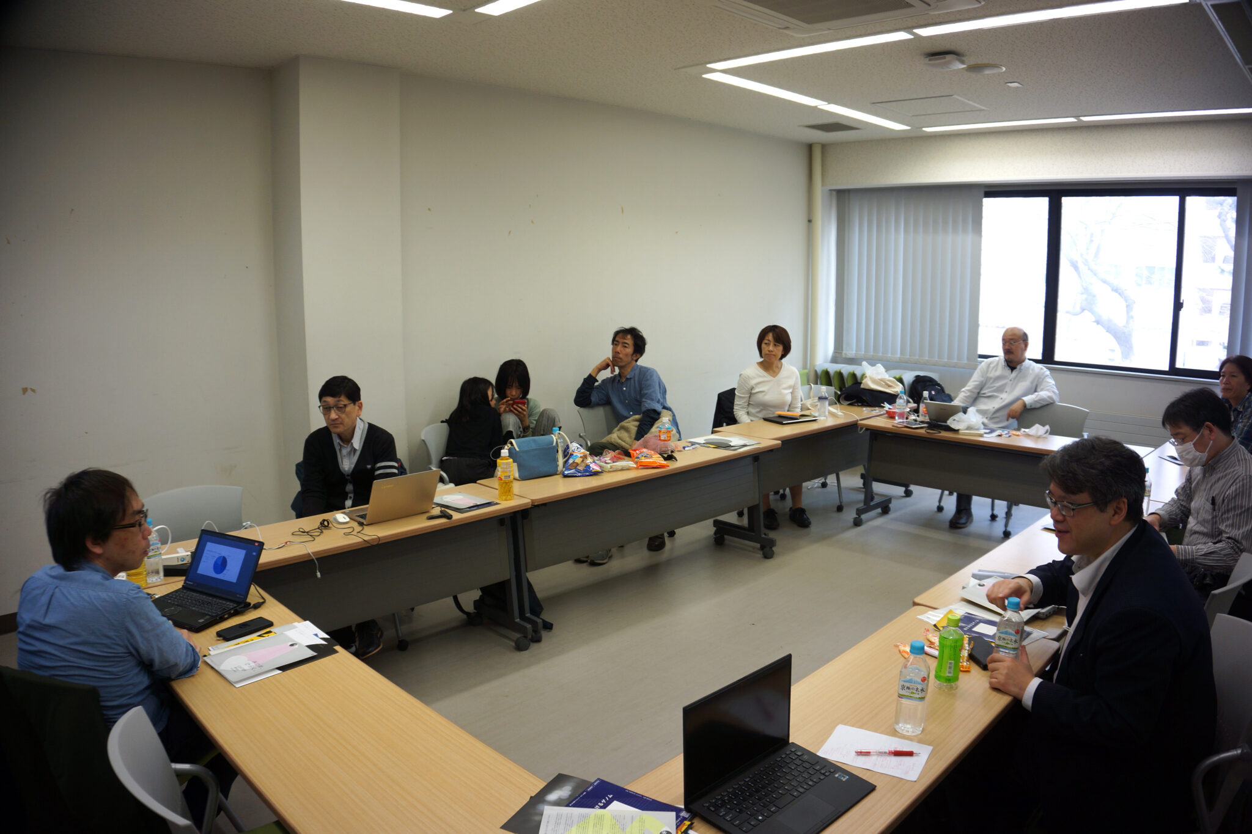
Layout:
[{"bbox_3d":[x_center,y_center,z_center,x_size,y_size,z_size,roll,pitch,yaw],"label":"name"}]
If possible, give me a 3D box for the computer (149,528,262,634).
[{"bbox_3d":[-1.229,0.469,2.411,0.285,0.190,0.300,4,10,21],"label":"computer"}]

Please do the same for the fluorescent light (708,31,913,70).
[{"bbox_3d":[0.885,-1.839,4.158,1.200,0.060,0.120,11,15,43],"label":"fluorescent light"}]

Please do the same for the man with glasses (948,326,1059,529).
[{"bbox_3d":[2.564,0.062,5.679,0.680,1.300,0.860,7,12,34],"label":"man with glasses"}]

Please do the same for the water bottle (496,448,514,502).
[{"bbox_3d":[-0.524,0.255,3.620,0.070,0.216,0.070,0,10,0],"label":"water bottle"}]

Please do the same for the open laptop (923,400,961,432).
[{"bbox_3d":[2.069,-0.020,5.412,0.260,0.165,0.260,7,12,34],"label":"open laptop"}]

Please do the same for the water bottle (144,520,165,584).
[{"bbox_3d":[-1.515,0.436,2.687,0.066,0.208,0.066,-9,14,-42],"label":"water bottle"}]

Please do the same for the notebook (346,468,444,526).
[{"bbox_3d":[-0.960,0.303,3.356,0.300,0.200,0.290,-9,14,-44],"label":"notebook"}]

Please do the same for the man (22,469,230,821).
[{"bbox_3d":[-1.234,0.687,2.090,0.520,1.230,0.750,2,10,10],"label":"man"}]

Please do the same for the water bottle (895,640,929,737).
[{"bbox_3d":[0.601,0.567,1.750,0.066,0.207,0.066,10,13,44],"label":"water bottle"}]

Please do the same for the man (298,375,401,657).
[{"bbox_3d":[-1.244,0.430,3.745,0.550,1.240,0.700,-6,11,-33],"label":"man"}]

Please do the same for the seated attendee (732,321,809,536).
[{"bbox_3d":[0.996,0.040,5.679,0.480,1.310,0.720,-1,11,-10],"label":"seated attendee"}]

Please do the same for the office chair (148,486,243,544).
[{"bbox_3d":[-1.597,0.728,3.168,0.560,0.810,0.570,10,14,44],"label":"office chair"}]

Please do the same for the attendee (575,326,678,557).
[{"bbox_3d":[-0.010,0.119,5.250,0.630,1.300,0.820,2,10,7],"label":"attendee"}]

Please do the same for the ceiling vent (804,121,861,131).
[{"bbox_3d":[1.665,-2.322,6.674,0.310,0.030,0.350,10,14,44],"label":"ceiling vent"}]

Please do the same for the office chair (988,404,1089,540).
[{"bbox_3d":[2.764,0.350,5.594,0.560,0.820,0.580,4,10,19],"label":"office chair"}]

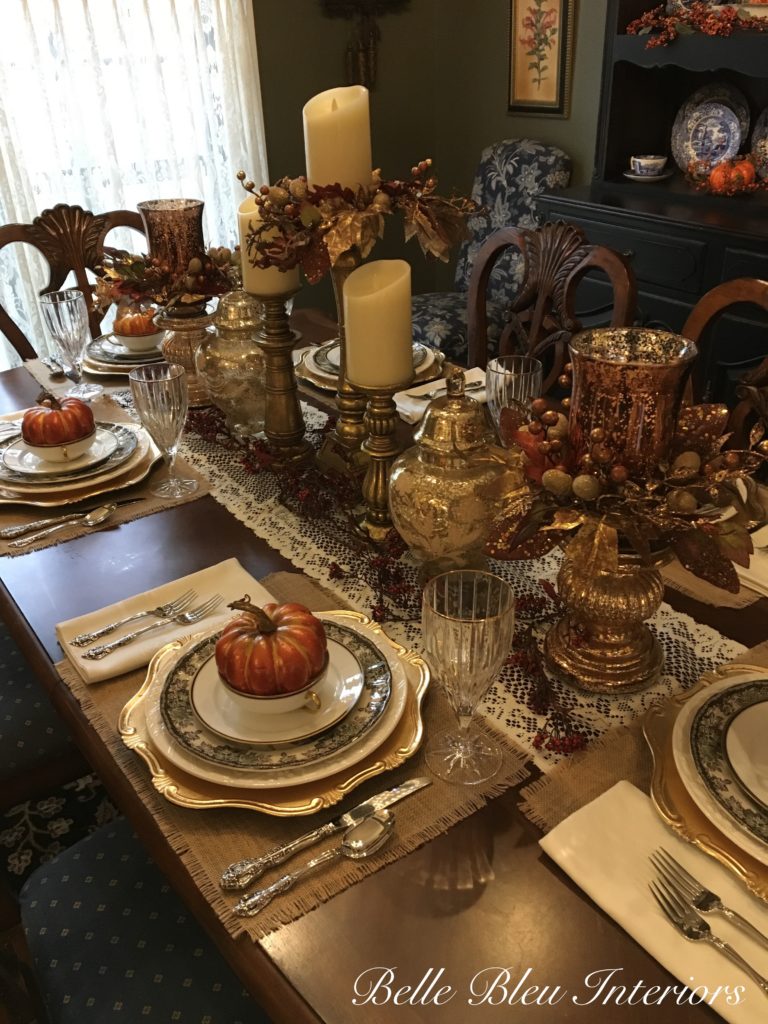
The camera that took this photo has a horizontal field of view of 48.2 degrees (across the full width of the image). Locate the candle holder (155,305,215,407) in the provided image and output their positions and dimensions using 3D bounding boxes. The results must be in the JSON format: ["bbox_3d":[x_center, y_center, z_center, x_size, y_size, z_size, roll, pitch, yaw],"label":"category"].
[{"bbox_3d":[-0.381,-0.305,1.686,0.136,0.159,0.136,-1,30,1],"label":"candle holder"}]

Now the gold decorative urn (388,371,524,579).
[{"bbox_3d":[0.094,-0.050,1.135,0.177,0.278,0.177,-1,30,1],"label":"gold decorative urn"}]

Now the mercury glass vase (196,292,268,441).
[{"bbox_3d":[-0.248,-0.275,1.511,0.173,0.275,0.173,-1,30,1],"label":"mercury glass vase"}]

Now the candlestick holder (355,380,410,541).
[{"bbox_3d":[-0.005,-0.071,1.204,0.102,0.252,0.102,-1,30,1],"label":"candlestick holder"}]

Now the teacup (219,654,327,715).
[{"bbox_3d":[-0.107,0.177,0.895,0.139,0.048,0.113,24,38,37],"label":"teacup"}]

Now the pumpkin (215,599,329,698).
[{"bbox_3d":[-0.116,0.134,0.897,0.114,0.100,0.114,-10,31,-14],"label":"pumpkin"}]

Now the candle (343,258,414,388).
[{"bbox_3d":[-0.006,-0.245,1.111,0.088,0.143,0.088,-1,30,1],"label":"candle"}]

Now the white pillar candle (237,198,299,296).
[{"bbox_3d":[-0.167,-0.408,1.296,0.091,0.134,0.091,-1,30,1],"label":"white pillar candle"}]

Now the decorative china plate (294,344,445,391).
[{"bbox_3d":[-0.028,-0.313,1.812,0.322,0.034,0.322,-1,30,1],"label":"decorative china plate"}]

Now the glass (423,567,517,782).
[{"bbox_3d":[0.080,0.164,0.835,0.083,0.204,0.083,-1,30,1],"label":"glass"}]

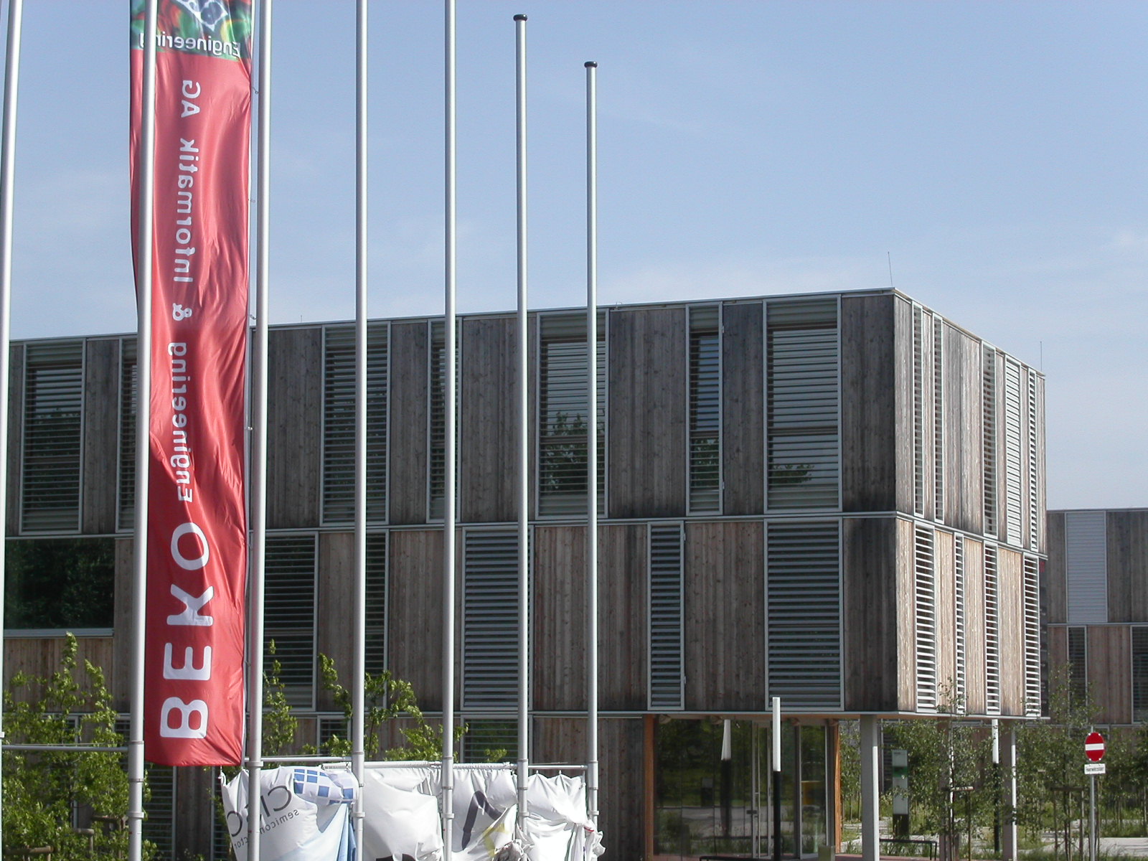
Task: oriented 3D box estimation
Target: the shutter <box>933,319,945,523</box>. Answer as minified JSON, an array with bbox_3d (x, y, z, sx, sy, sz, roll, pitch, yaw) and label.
[{"bbox_3d":[6.882,-0.204,51.574,0.100,3.962,0.724,-2,-7,22],"label":"shutter"}]

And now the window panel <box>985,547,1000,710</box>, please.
[{"bbox_3d":[8.356,3.989,54.602,0.100,3.432,0.996,-2,-7,22],"label":"window panel"}]

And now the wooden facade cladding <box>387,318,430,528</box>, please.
[{"bbox_3d":[-3.278,-0.147,54.313,0.854,4.110,0.100,-2,-7,22],"label":"wooden facade cladding"}]

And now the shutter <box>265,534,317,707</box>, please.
[{"bbox_3d":[-5.843,3.842,54.889,1.554,3.613,0.100,-2,-7,22],"label":"shutter"}]

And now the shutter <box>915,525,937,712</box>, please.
[{"bbox_3d":[6.454,3.456,50.136,0.100,3.490,1.448,-2,-7,22],"label":"shutter"}]

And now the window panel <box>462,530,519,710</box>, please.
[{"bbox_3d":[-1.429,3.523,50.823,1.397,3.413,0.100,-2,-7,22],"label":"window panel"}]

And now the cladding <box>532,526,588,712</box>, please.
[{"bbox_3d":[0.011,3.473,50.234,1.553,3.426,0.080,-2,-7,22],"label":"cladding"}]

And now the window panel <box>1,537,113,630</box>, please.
[{"bbox_3d":[-10.369,3.085,54.500,2.758,1.832,0.100,-2,-7,22],"label":"window panel"}]

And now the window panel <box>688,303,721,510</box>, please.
[{"bbox_3d":[2.406,-0.376,49.718,0.658,3.870,0.100,-2,-7,22],"label":"window panel"}]

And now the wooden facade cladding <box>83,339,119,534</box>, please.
[{"bbox_3d":[-9.522,0.116,54.887,0.770,3.944,0.100,-2,-7,22],"label":"wooden facade cladding"}]

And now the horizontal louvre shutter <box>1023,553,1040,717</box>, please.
[{"bbox_3d":[9.742,4.394,58.019,0.100,3.427,1.442,-2,-7,22],"label":"horizontal louvre shutter"}]

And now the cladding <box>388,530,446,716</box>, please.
[{"bbox_3d":[-2.926,3.752,53.722,1.595,3.552,0.100,-2,-7,22],"label":"cladding"}]

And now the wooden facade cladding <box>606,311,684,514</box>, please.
[{"bbox_3d":[1.412,-0.336,52.442,1.599,4.064,0.100,-2,-7,22],"label":"wooden facade cladding"}]

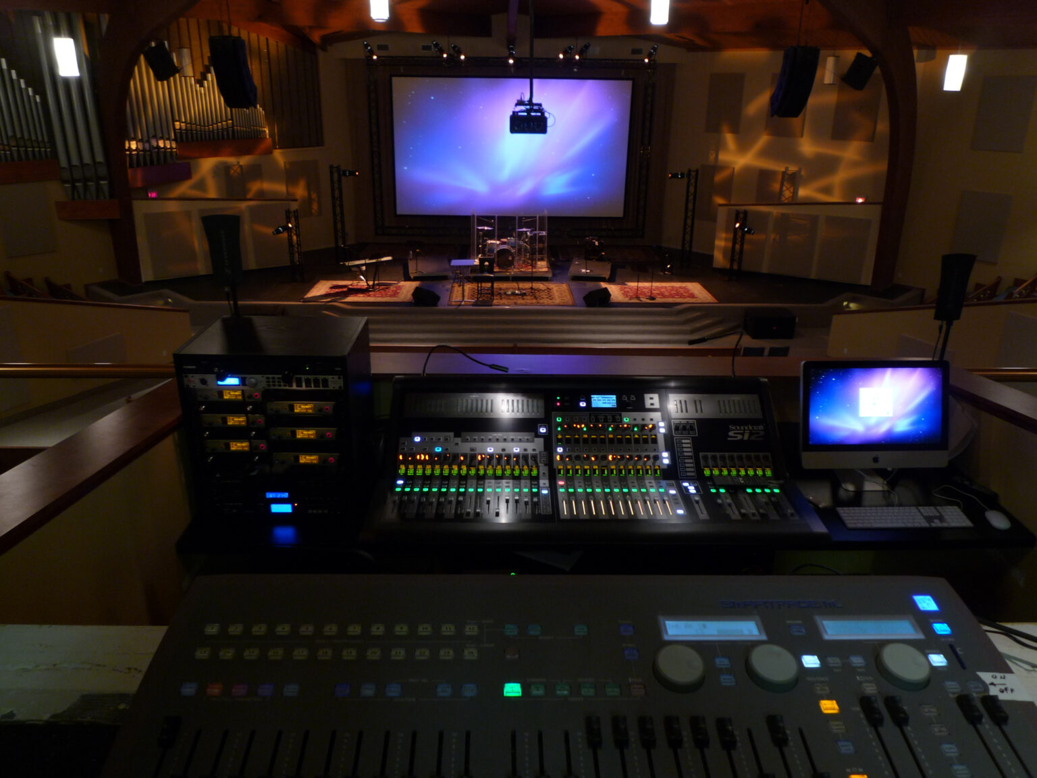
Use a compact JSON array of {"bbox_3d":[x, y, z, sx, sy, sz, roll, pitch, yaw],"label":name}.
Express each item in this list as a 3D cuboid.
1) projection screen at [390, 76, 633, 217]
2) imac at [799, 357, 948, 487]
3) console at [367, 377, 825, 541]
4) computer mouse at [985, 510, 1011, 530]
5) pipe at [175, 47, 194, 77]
[{"bbox_3d":[-0.276,-8.563,26.798,8.450,4.800,0.100,1,20,0],"label":"projection screen"},{"bbox_3d":[1.288,0.124,2.722,0.528,0.445,0.200,0,20,-3],"label":"imac"},{"bbox_3d":[0.247,0.208,2.658,1.460,0.300,0.760,0,20,-1],"label":"console"},{"bbox_3d":[1.598,0.431,2.498,0.061,0.034,0.112,4,21,7],"label":"computer mouse"},{"bbox_3d":[-9.915,-9.715,22.300,0.370,0.840,0.370,1,20,0],"label":"pipe"}]

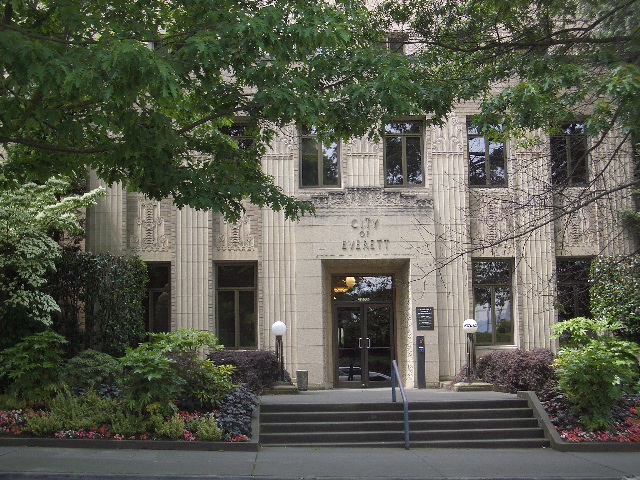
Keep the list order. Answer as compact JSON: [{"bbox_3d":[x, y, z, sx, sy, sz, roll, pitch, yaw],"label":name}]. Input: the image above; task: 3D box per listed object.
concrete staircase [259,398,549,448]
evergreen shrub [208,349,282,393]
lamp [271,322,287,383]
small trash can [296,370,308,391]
[{"bbox_3d":[1.463,3.403,16.612,5.130,0.760,1.450,-1,-7,-2],"label":"concrete staircase"},{"bbox_3d":[-1.747,3.097,21.429,1.720,1.040,1.400,-1,-7,-2],"label":"evergreen shrub"},{"bbox_3d":[-0.996,2.698,21.912,0.350,1.480,0.350,-1,-7,-2],"label":"lamp"},{"bbox_3d":[-0.438,3.472,22.394,0.290,0.490,0.290,-1,-7,-2],"label":"small trash can"}]

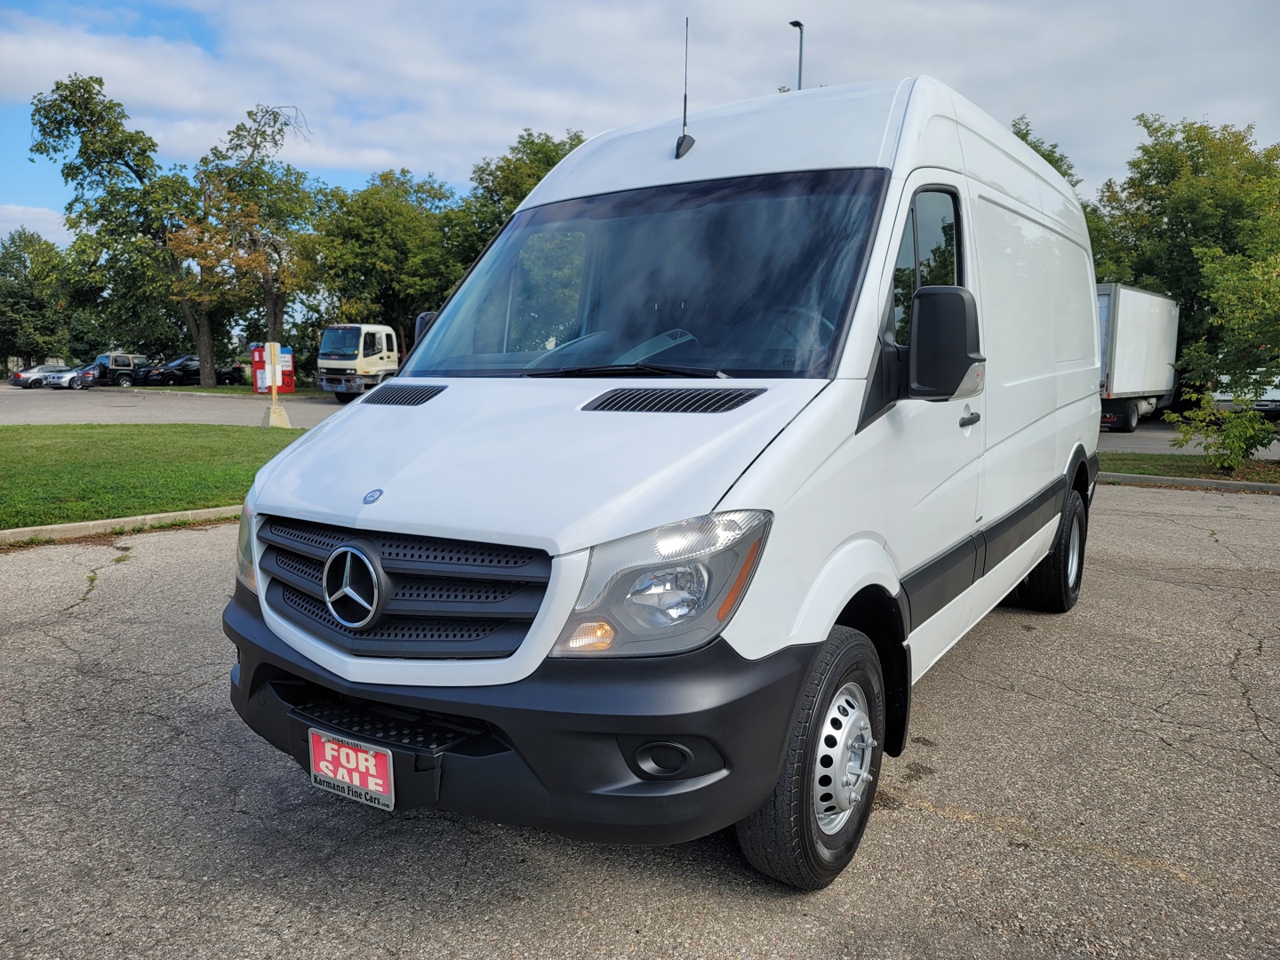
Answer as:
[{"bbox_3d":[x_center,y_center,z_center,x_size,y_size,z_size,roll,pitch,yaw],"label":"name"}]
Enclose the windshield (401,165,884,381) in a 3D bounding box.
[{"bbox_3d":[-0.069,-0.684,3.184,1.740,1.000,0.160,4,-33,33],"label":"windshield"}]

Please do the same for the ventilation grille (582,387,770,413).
[{"bbox_3d":[0.095,-0.219,2.587,0.487,0.030,0.152,2,32,19],"label":"ventilation grille"}]

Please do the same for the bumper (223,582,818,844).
[{"bbox_3d":[-0.541,0.593,2.738,1.950,0.540,0.830,5,9,34],"label":"bumper"}]

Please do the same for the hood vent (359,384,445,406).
[{"bbox_3d":[-0.793,-0.278,3.085,0.145,0.035,0.470,-33,26,-35],"label":"hood vent"}]

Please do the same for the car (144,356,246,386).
[{"bbox_3d":[-23.370,-5.610,48.400,2.000,1.770,5.000,6,10,42],"label":"car"}]

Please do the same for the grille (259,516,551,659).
[{"bbox_3d":[-0.683,0.280,2.359,1.090,0.335,0.160,4,4,33],"label":"grille"}]

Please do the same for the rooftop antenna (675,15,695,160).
[{"bbox_3d":[0.177,-1.502,3.558,0.065,0.540,0.150,5,9,34],"label":"rooftop antenna"}]

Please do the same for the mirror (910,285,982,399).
[{"bbox_3d":[0.916,-0.408,2.766,0.220,0.345,0.165,4,8,33],"label":"mirror"}]

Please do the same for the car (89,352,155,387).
[{"bbox_3d":[-26.480,-5.720,48.850,1.690,1.800,3.900,4,8,33],"label":"car"}]

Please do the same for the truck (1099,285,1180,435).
[{"bbox_3d":[13.047,-3.329,25.863,2.480,3.580,9.300,6,10,39],"label":"truck"}]

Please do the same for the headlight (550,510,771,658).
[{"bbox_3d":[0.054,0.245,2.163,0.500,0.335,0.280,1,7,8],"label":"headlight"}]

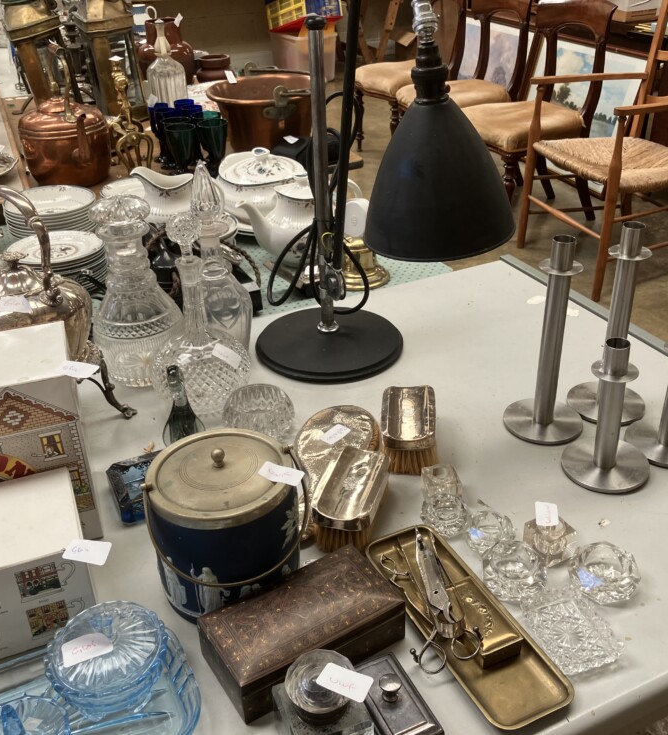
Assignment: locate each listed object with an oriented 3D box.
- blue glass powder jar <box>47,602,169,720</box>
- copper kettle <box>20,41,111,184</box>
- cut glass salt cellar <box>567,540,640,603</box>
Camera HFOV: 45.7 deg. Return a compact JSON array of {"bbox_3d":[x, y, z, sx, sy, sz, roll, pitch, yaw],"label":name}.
[{"bbox_3d":[-0.178,0.225,0.628,0.094,0.077,0.094,-1,31,1],"label":"blue glass powder jar"},{"bbox_3d":[-0.579,-0.534,1.679,0.192,0.268,0.220,-25,38,-34],"label":"copper kettle"},{"bbox_3d":[0.259,0.197,0.763,0.066,0.024,0.066,-3,31,0],"label":"cut glass salt cellar"}]

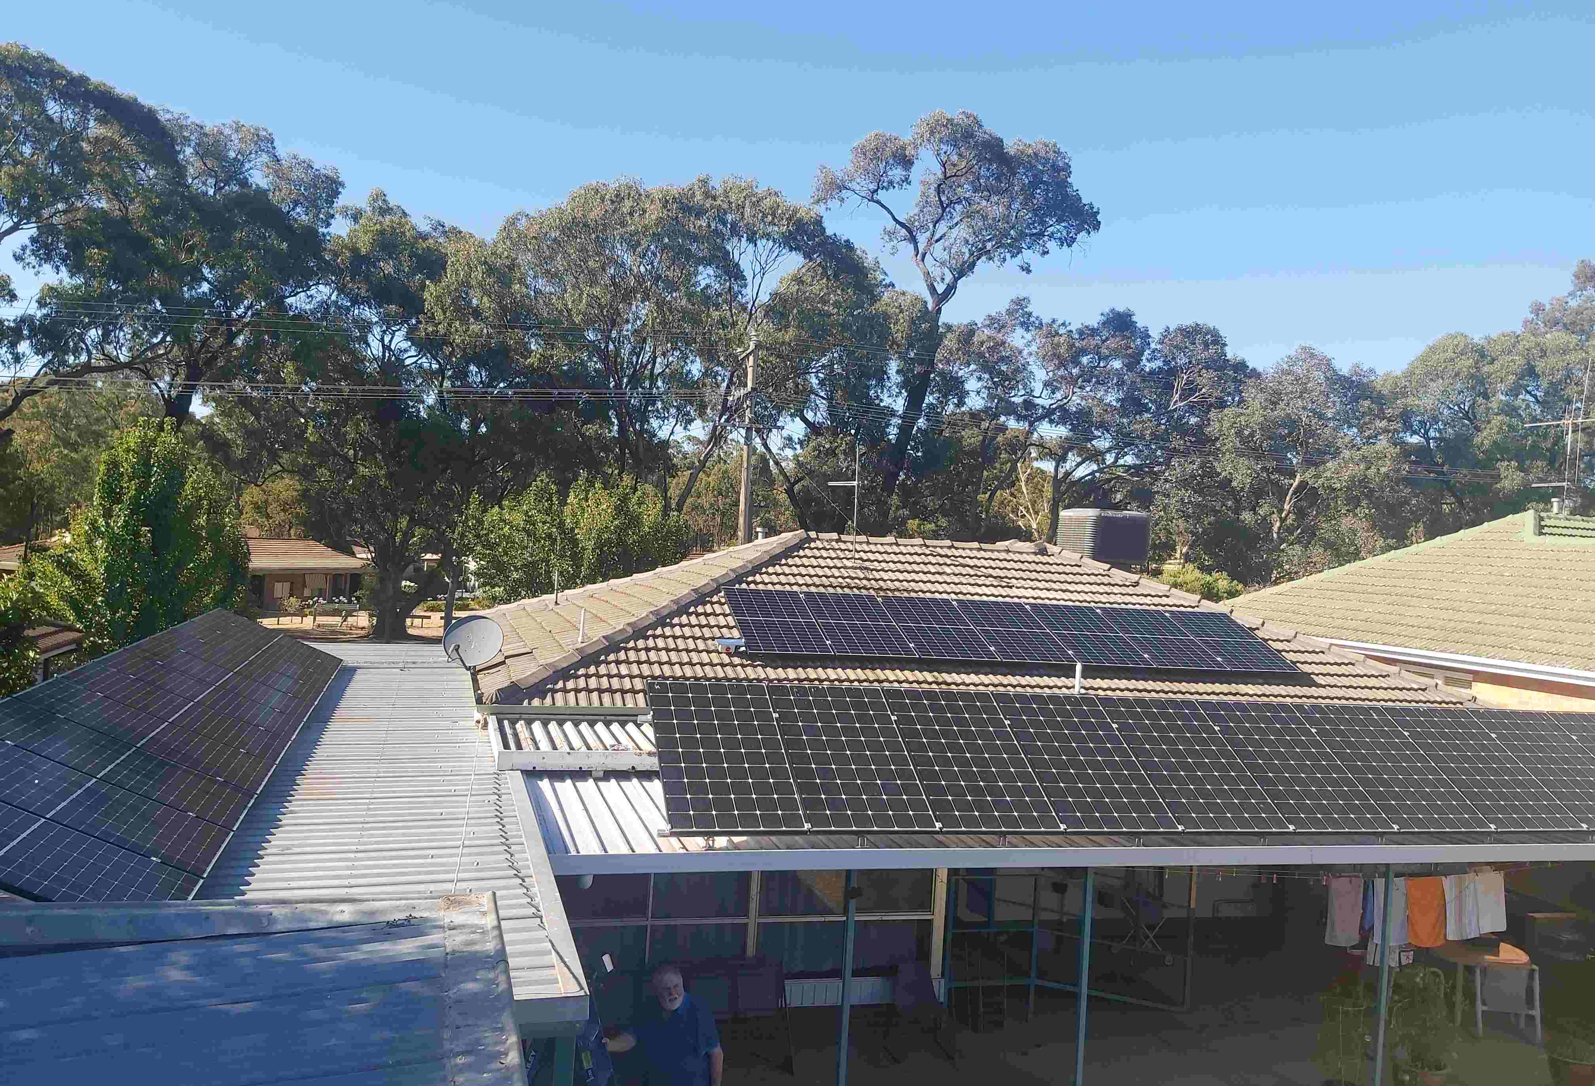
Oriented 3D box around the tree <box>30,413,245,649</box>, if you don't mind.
[{"bbox_3d":[-13.898,0.634,24.957,4.200,6.510,4.100,4,-1,-29],"label":"tree"}]

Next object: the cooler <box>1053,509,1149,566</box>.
[{"bbox_3d":[4.969,-0.071,19.497,1.100,0.980,1.100,3,-1,-16],"label":"cooler"}]

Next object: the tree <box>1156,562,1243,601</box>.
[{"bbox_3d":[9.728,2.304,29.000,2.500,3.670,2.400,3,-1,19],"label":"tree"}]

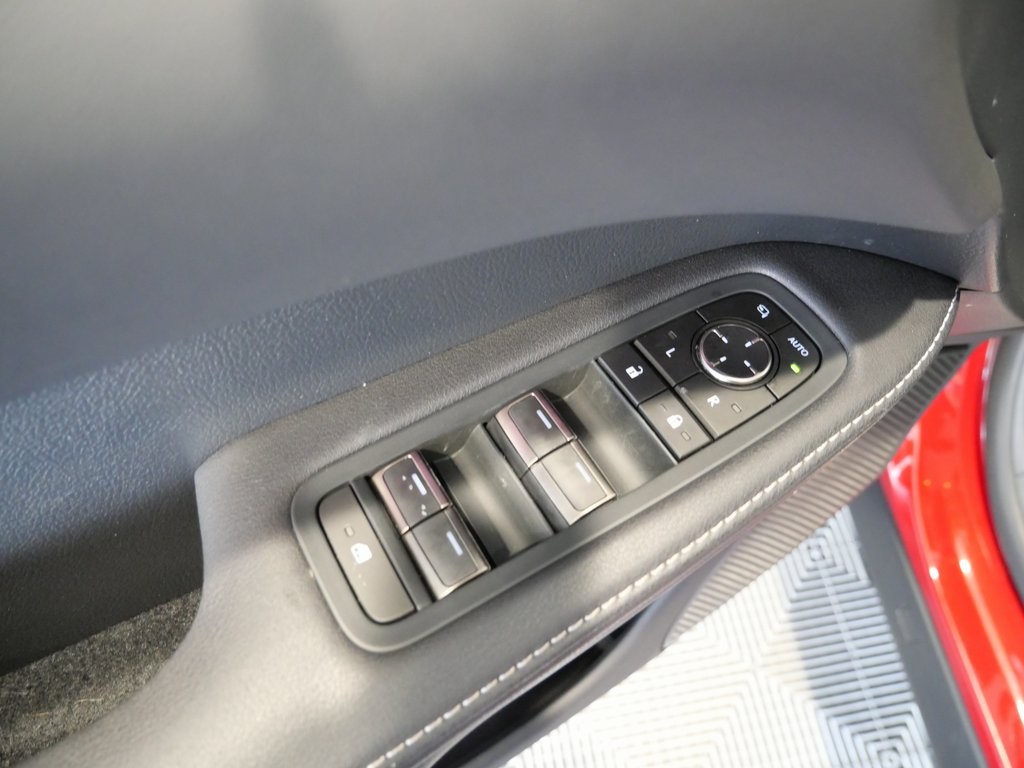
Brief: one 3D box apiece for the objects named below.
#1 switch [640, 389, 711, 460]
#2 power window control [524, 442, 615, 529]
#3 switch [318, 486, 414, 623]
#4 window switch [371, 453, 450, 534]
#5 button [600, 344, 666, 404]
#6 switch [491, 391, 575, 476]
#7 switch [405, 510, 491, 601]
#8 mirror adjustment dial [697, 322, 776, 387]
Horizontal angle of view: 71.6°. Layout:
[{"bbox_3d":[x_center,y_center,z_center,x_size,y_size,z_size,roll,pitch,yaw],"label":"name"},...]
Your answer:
[{"bbox_3d":[0.058,0.016,0.254,0.016,0.006,0.025,-28,62,-13],"label":"switch"},{"bbox_3d":[0.020,0.036,0.244,0.022,0.010,0.025,-28,62,-13],"label":"power window control"},{"bbox_3d":[-0.049,0.057,0.235,0.015,0.006,0.051,-28,62,-13],"label":"switch"},{"bbox_3d":[-0.034,0.039,0.246,0.020,0.010,0.026,-28,62,-13],"label":"window switch"},{"bbox_3d":[0.045,-0.003,0.265,0.015,0.006,0.025,-28,62,-13],"label":"button"},{"bbox_3d":[0.007,0.017,0.256,0.022,0.010,0.026,-28,62,-13],"label":"switch"},{"bbox_3d":[-0.021,0.057,0.234,0.020,0.010,0.026,-28,62,-13],"label":"switch"},{"bbox_3d":[0.082,-0.010,0.264,0.026,0.006,0.026,-2,59,3],"label":"mirror adjustment dial"}]

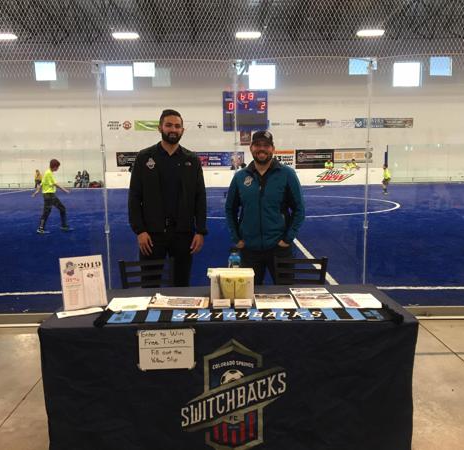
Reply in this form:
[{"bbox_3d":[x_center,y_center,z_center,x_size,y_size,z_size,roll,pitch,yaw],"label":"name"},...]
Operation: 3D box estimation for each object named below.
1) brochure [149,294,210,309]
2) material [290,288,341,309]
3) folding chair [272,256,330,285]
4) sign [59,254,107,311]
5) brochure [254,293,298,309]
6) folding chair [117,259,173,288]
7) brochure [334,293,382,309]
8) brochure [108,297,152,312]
[{"bbox_3d":[-0.298,0.431,2.824,0.335,0.012,0.210,-1,7,0],"label":"brochure"},{"bbox_3d":[0.470,0.413,2.881,0.222,0.010,0.425,-1,7,-1],"label":"material"},{"bbox_3d":[0.480,0.672,3.468,0.410,0.820,0.460,0,7,7],"label":"folding chair"},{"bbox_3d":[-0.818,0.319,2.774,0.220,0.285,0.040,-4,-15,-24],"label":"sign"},{"bbox_3d":[0.242,0.425,2.820,0.215,0.010,0.285,-1,7,1],"label":"brochure"},{"bbox_3d":[-0.583,0.683,3.500,0.410,0.820,0.460,-2,7,-11],"label":"folding chair"},{"bbox_3d":[0.703,0.420,2.806,0.215,0.010,0.280,-1,7,1],"label":"brochure"},{"bbox_3d":[-0.572,0.436,2.817,0.216,0.012,0.260,-1,7,-2],"label":"brochure"}]

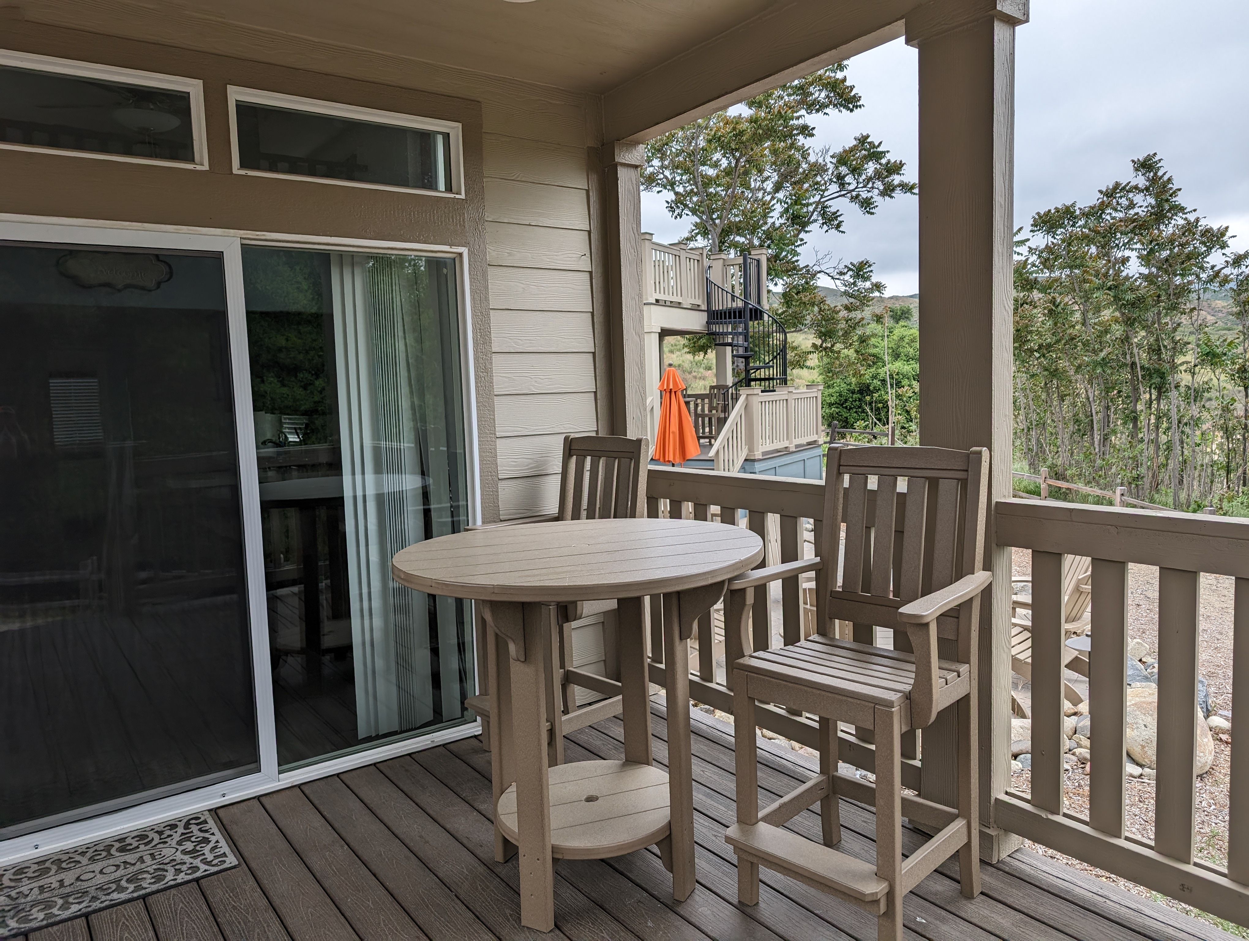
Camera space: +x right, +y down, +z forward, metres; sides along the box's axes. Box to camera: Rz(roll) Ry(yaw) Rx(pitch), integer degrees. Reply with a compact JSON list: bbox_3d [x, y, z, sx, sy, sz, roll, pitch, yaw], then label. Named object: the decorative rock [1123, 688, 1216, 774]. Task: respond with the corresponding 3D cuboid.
[{"bbox_3d":[3.130,1.505,5.050,0.560,0.450,0.460,1,6,32],"label":"decorative rock"}]

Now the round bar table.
[{"bbox_3d":[-0.114,0.712,2.542,1.045,0.997,1.045,-2,5,0],"label":"round bar table"}]

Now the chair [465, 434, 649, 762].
[{"bbox_3d":[-0.264,0.514,3.431,0.585,1.243,0.640,3,7,42],"label":"chair"}]

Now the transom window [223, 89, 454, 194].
[{"bbox_3d":[-1.006,-1.212,3.254,0.884,0.299,0.070,-6,6,-36],"label":"transom window"}]

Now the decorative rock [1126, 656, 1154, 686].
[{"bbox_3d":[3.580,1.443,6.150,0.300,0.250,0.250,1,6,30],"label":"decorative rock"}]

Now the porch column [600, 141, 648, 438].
[{"bbox_3d":[0.033,-0.190,3.978,0.145,2.520,0.120,-6,6,-36],"label":"porch column"}]

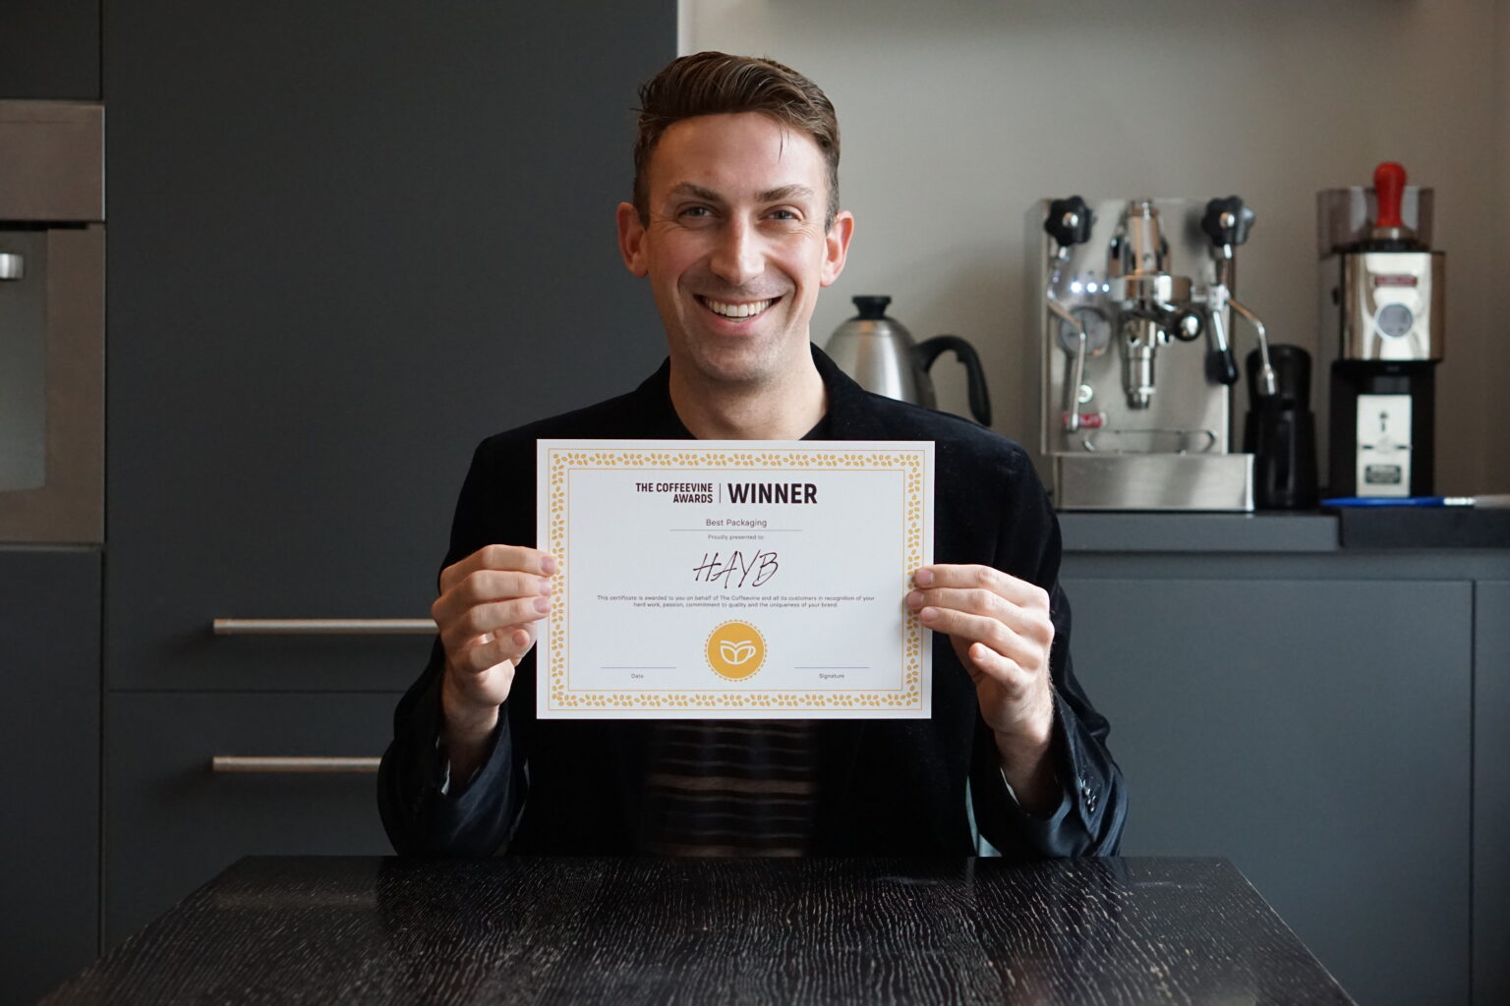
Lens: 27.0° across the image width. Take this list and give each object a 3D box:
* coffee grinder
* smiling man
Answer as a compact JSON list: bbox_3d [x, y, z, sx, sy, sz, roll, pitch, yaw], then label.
[{"bbox_3d":[0.752,-0.196,3.775,0.130,0.385,0.210,0,2,2],"label":"coffee grinder"},{"bbox_3d":[0.000,0.325,2.460,0.580,1.360,0.660,0,2,0],"label":"smiling man"}]

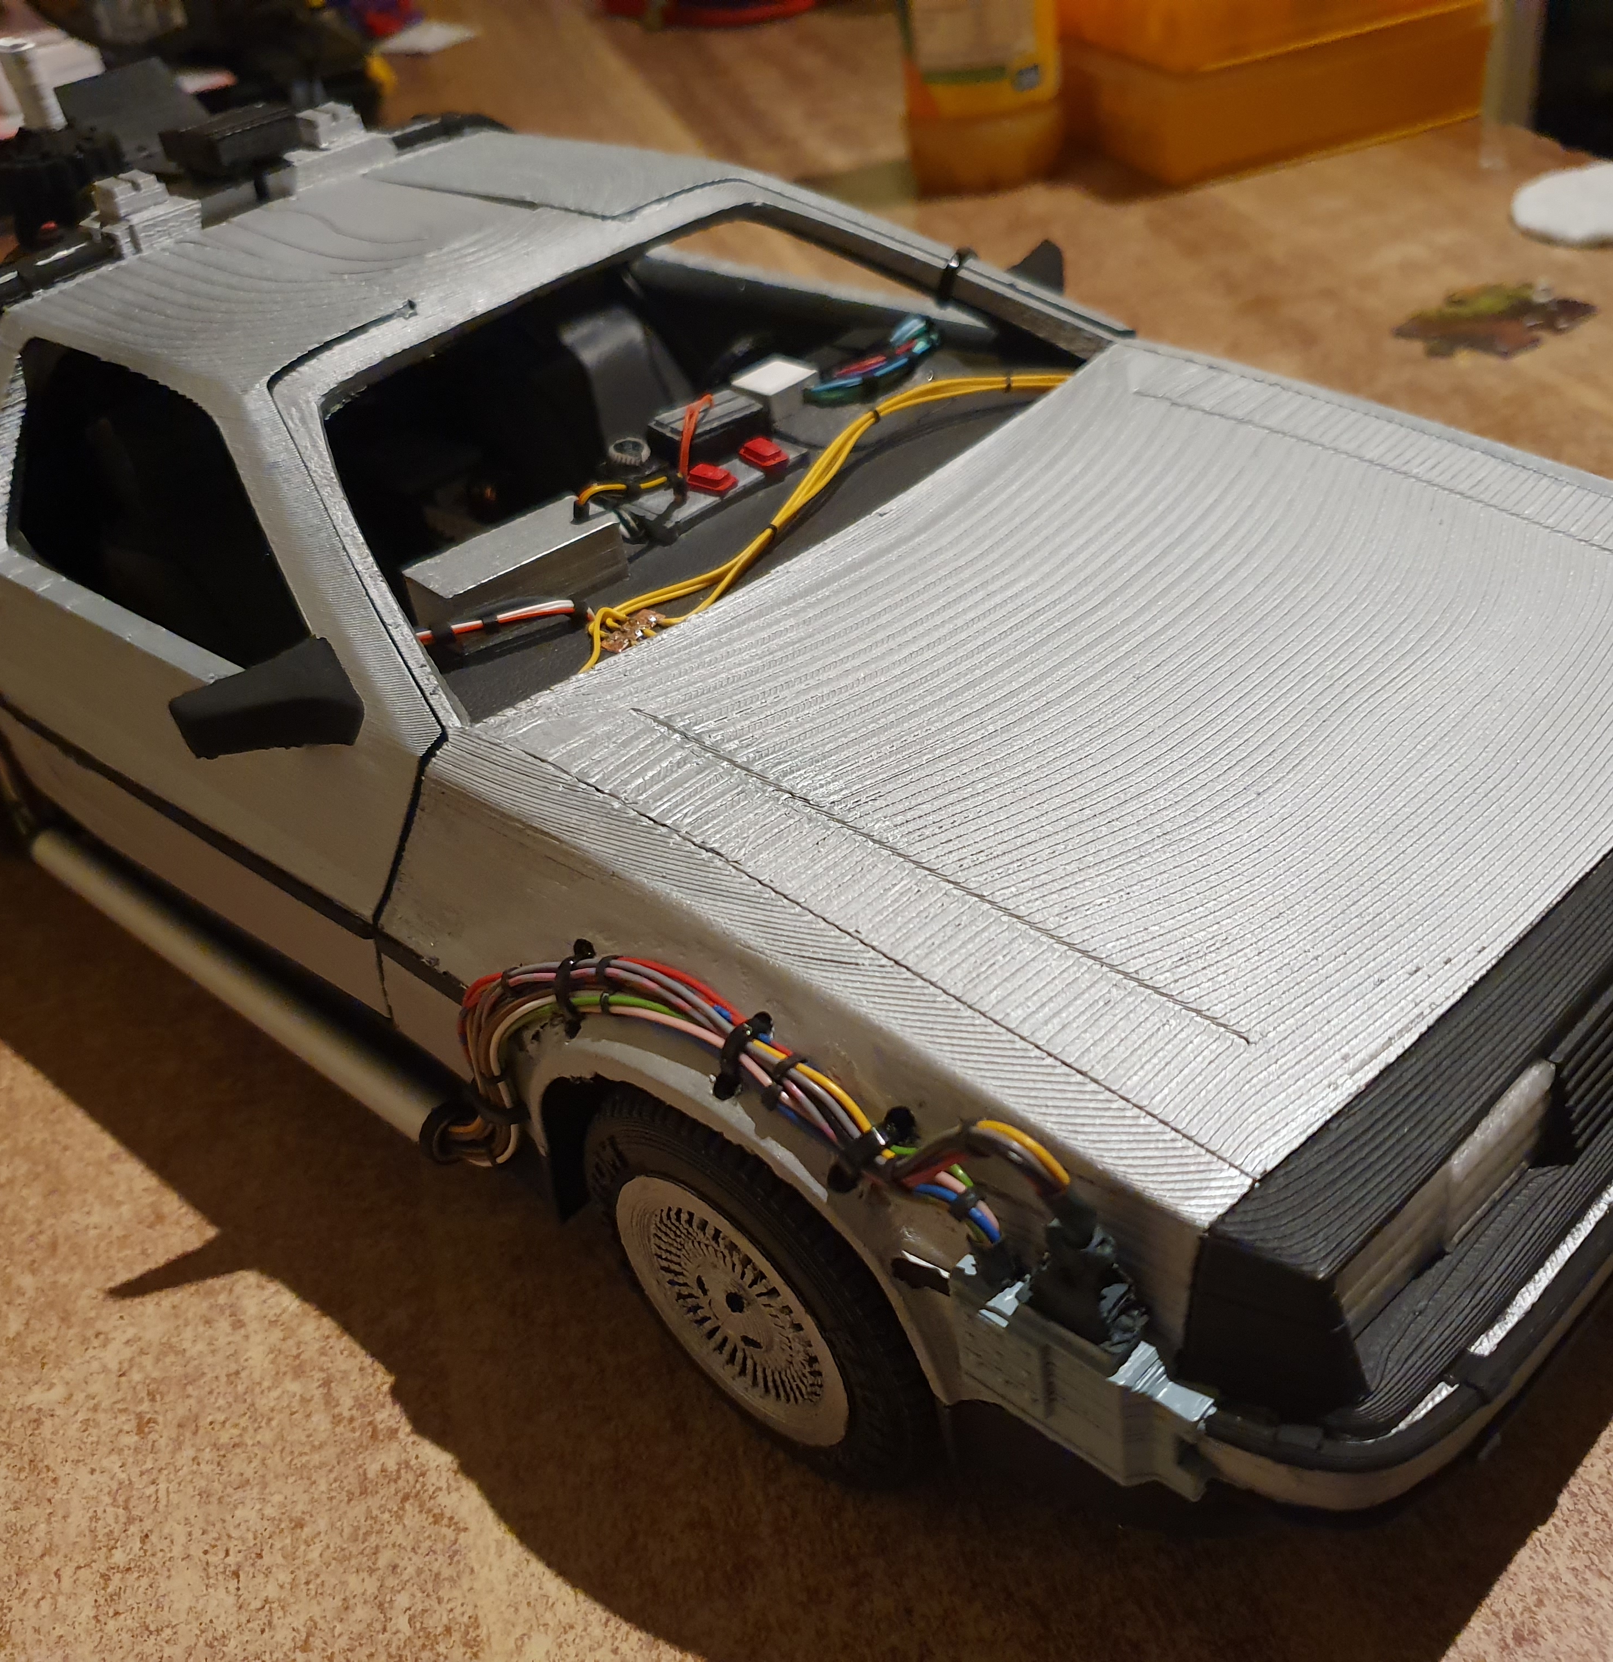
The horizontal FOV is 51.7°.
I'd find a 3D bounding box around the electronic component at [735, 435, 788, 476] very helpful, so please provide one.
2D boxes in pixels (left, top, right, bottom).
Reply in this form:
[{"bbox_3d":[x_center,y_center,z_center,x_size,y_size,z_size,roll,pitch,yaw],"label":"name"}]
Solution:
[{"bbox_3d":[-0.009,-0.077,0.335,0.013,0.004,0.007,26,48,38],"label":"electronic component"}]

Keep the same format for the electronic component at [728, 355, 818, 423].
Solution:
[{"bbox_3d":[-0.006,-0.091,0.347,0.014,0.007,0.014,26,48,38],"label":"electronic component"}]

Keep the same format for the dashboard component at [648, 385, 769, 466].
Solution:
[{"bbox_3d":[-0.020,-0.081,0.338,0.013,0.008,0.022,26,48,38],"label":"dashboard component"}]

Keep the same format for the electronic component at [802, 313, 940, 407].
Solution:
[{"bbox_3d":[0.015,-0.103,0.357,0.014,0.011,0.038,26,48,38],"label":"electronic component"}]

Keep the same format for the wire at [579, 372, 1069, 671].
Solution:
[{"bbox_3d":[-0.001,-0.056,0.271,0.029,0.007,0.115,23,47,40],"label":"wire"}]

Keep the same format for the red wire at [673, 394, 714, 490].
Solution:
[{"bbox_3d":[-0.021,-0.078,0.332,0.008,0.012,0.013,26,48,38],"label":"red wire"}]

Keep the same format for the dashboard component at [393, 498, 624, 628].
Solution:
[{"bbox_3d":[-0.051,-0.046,0.300,0.017,0.013,0.039,26,48,38],"label":"dashboard component"}]

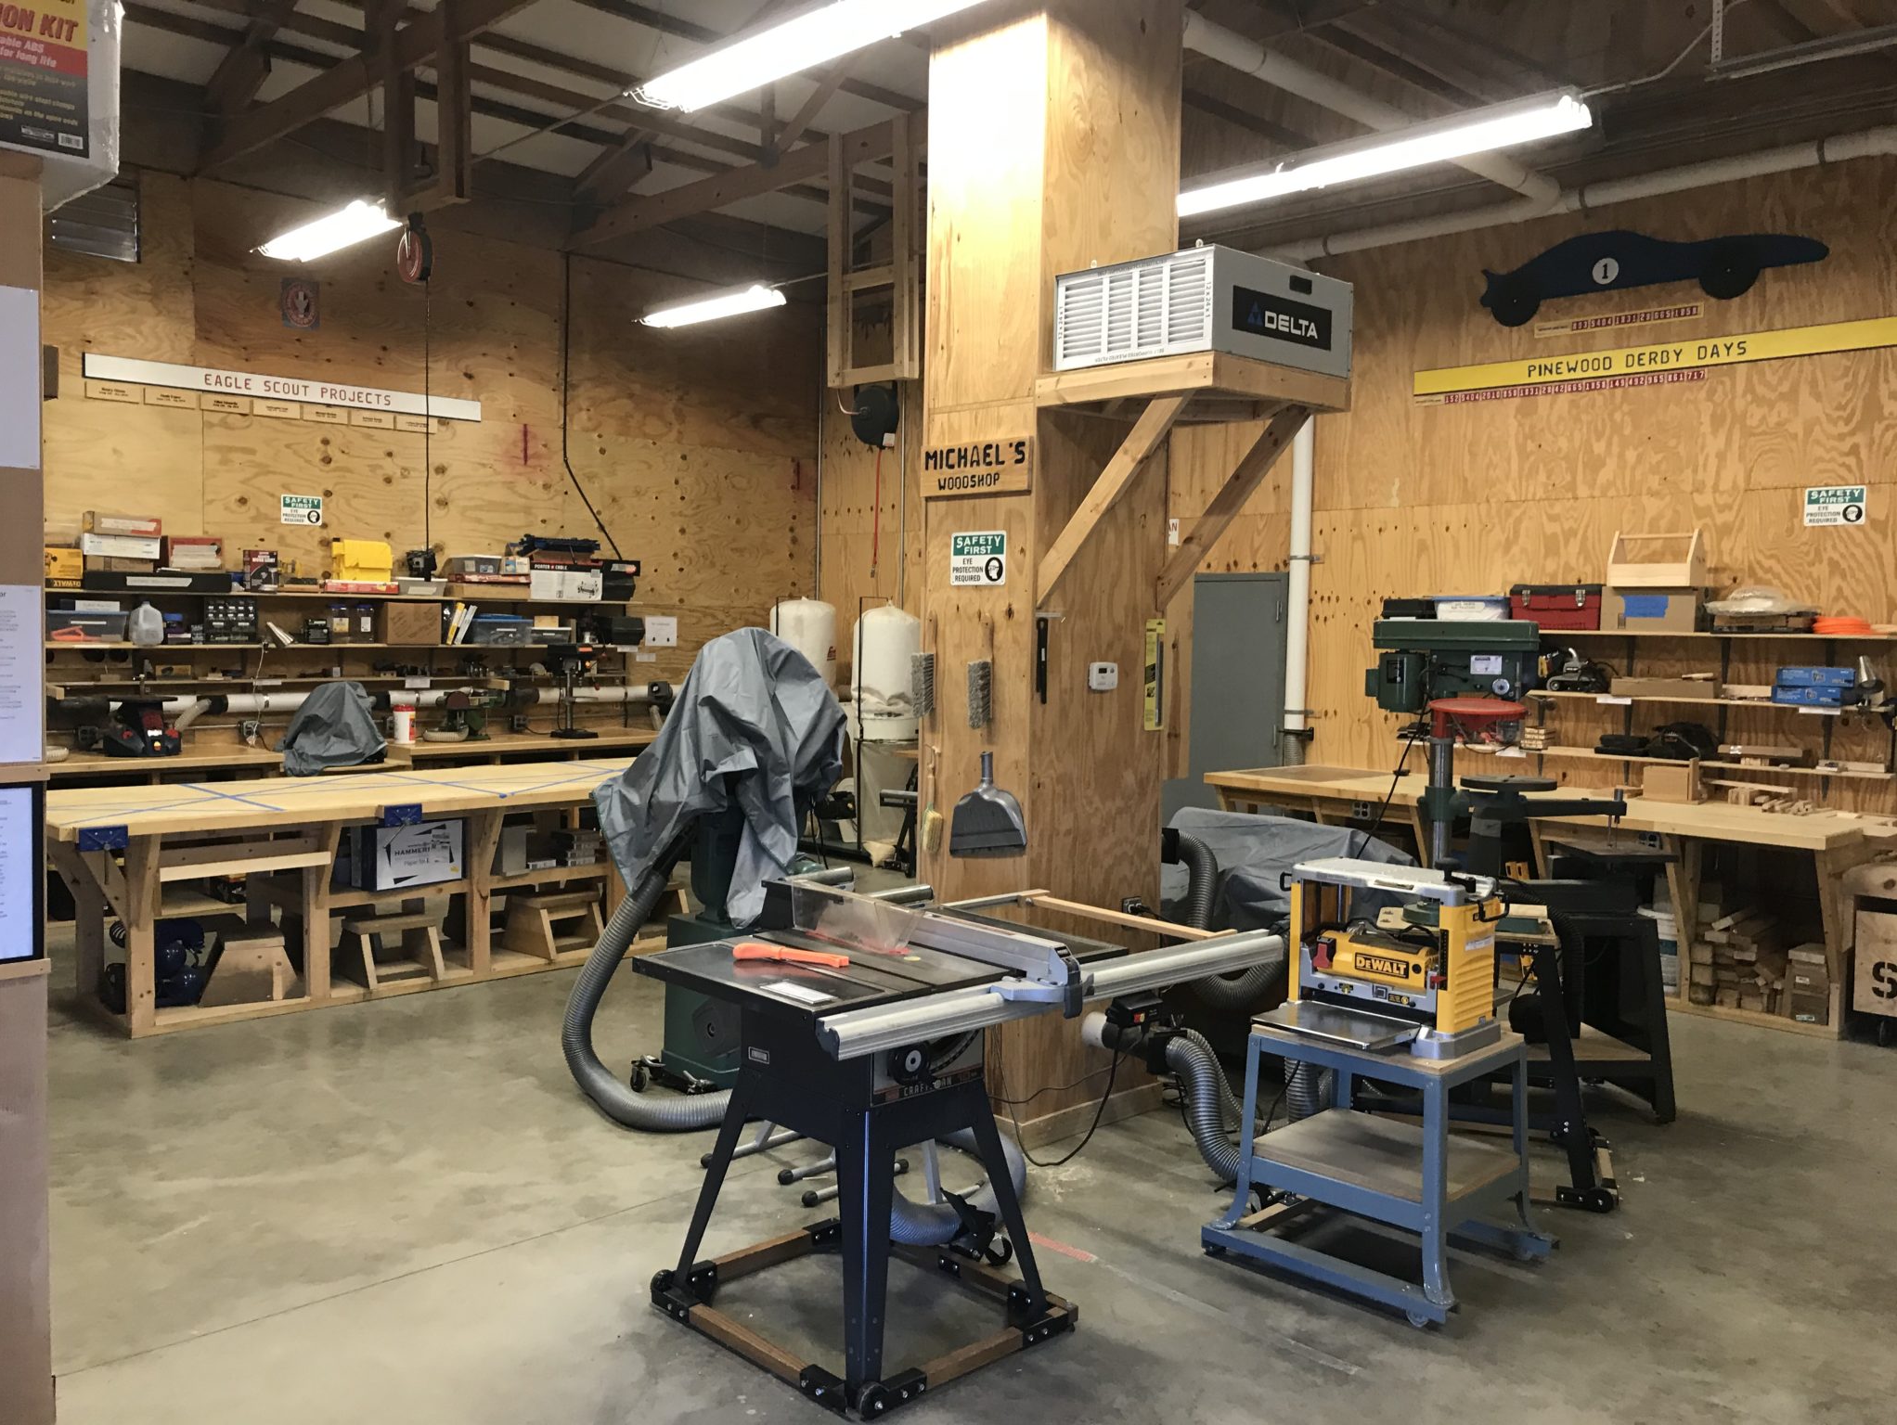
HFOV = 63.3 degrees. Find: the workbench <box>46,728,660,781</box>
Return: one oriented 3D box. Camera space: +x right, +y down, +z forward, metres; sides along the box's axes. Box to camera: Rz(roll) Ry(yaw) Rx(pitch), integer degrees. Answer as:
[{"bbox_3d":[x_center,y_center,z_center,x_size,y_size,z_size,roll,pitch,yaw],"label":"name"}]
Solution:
[{"bbox_3d":[-3.696,0.656,9.822,4.300,0.910,0.690,-2,5,-44],"label":"workbench"}]

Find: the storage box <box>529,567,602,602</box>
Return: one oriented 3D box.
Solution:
[{"bbox_3d":[-2.765,-0.917,10.871,0.560,0.250,0.270,-2,5,-44],"label":"storage box"}]

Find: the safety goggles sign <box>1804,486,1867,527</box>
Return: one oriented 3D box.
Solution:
[{"bbox_3d":[4.127,-0.959,7.152,0.010,0.178,0.254,-2,5,-44],"label":"safety goggles sign"}]

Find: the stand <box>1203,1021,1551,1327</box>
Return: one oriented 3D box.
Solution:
[{"bbox_3d":[1.220,1.192,4.247,0.690,0.630,0.690,-2,5,-44],"label":"stand"}]

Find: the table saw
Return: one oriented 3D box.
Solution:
[{"bbox_3d":[-0.019,0.985,4.066,1.490,1.030,1.030,-2,5,-44],"label":"table saw"}]

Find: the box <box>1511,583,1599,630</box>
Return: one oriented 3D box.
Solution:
[{"bbox_3d":[3.234,-0.548,8.070,0.230,0.228,0.475,-2,5,-44],"label":"box"}]

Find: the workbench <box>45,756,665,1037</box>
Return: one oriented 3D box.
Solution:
[{"bbox_3d":[-2.473,0.803,7.518,3.650,0.910,1.280,-2,5,-44],"label":"workbench"}]

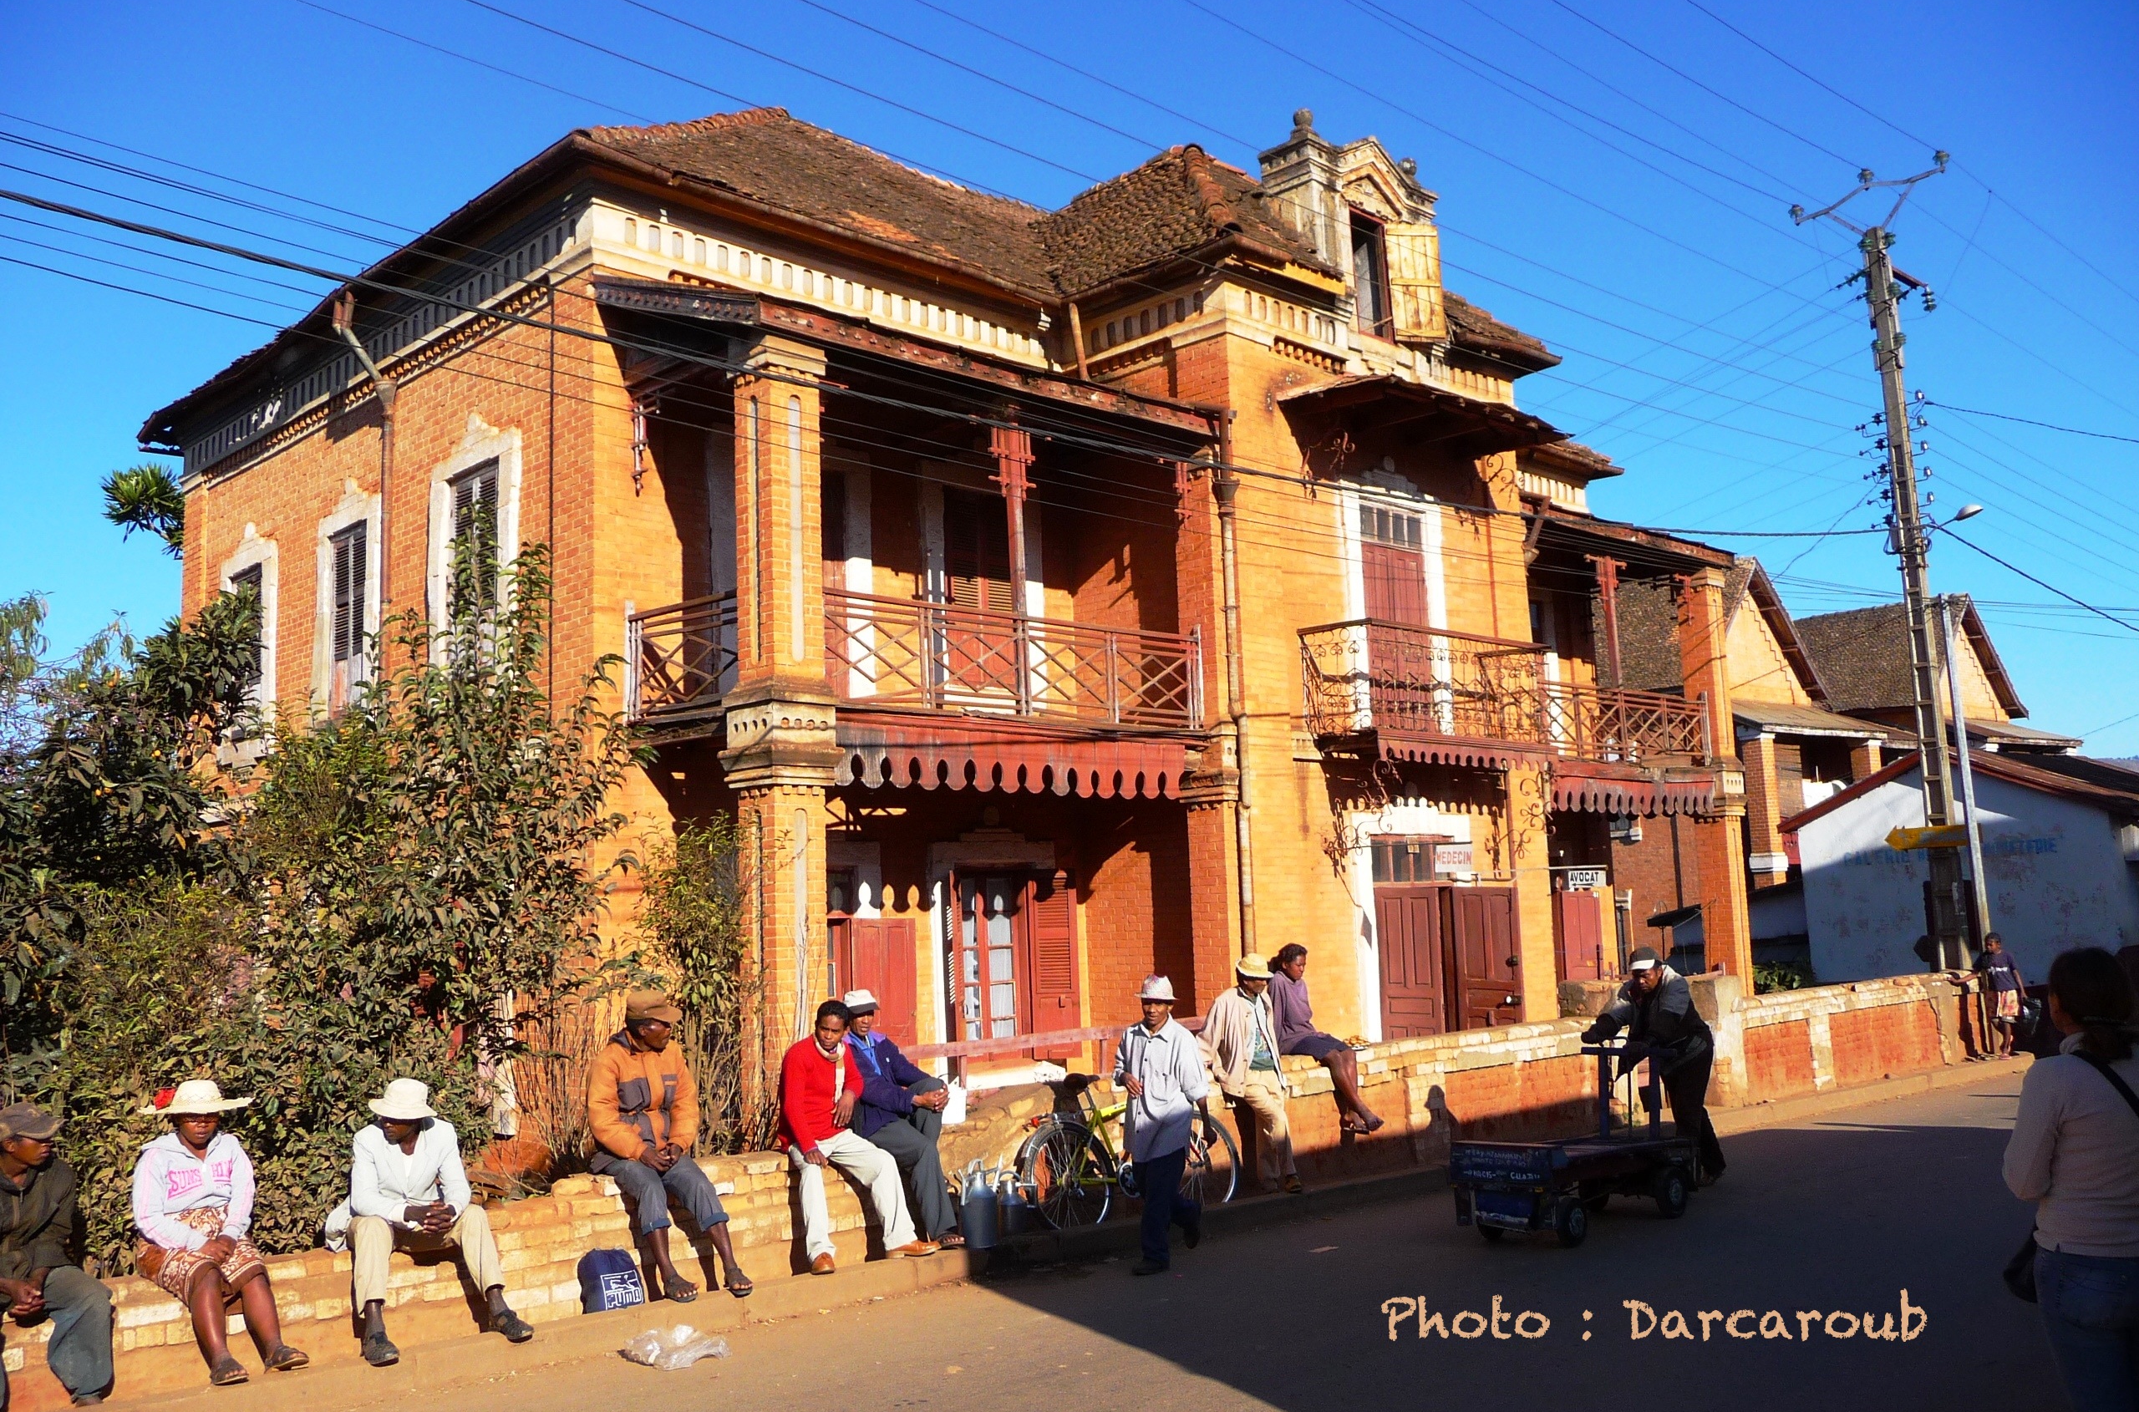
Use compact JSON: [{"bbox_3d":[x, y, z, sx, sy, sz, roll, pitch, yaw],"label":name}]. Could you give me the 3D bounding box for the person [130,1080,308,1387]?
[{"bbox_3d":[-3.888,2.363,7.915,0.550,1.290,0.780,4,-9,-38],"label":"person"}]

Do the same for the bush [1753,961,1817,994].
[{"bbox_3d":[9.680,3.847,23.500,1.150,0.900,1.000,4,-9,-39],"label":"bush"}]

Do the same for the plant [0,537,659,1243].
[{"bbox_3d":[-3.934,0.960,9.428,3.300,3.500,2.200,4,-8,-44],"label":"plant"}]

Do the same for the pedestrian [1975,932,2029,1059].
[{"bbox_3d":[10.230,3.165,19.000,0.480,1.360,0.360,-7,-8,38],"label":"pedestrian"}]

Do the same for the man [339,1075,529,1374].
[{"bbox_3d":[-2.807,2.219,7.629,0.606,1.192,0.808,3,-8,-36],"label":"man"}]

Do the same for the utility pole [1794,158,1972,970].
[{"bbox_3d":[9.618,-1.118,19.738,0.700,10.184,1.800,4,-8,-44],"label":"utility pole"}]

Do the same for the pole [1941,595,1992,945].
[{"bbox_3d":[10.337,1.321,19.866,0.120,5.315,0.120,4,-9,-45],"label":"pole"}]

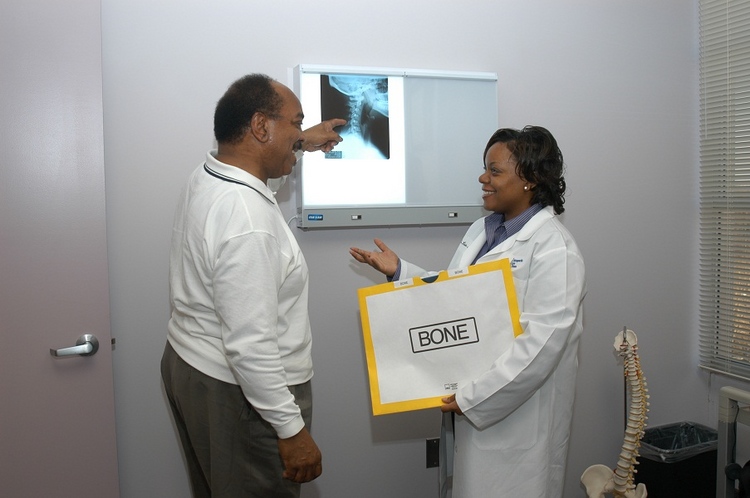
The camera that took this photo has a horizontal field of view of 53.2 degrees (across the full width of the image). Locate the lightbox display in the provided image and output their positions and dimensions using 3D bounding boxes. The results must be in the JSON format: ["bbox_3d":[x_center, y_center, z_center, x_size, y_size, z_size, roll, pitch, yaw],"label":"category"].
[{"bbox_3d":[0.091,-0.359,2.667,0.740,0.542,0.083,-2,3,-19],"label":"lightbox display"}]

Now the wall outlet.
[{"bbox_3d":[0.226,0.764,2.799,0.071,0.114,0.010,-2,3,-19],"label":"wall outlet"}]

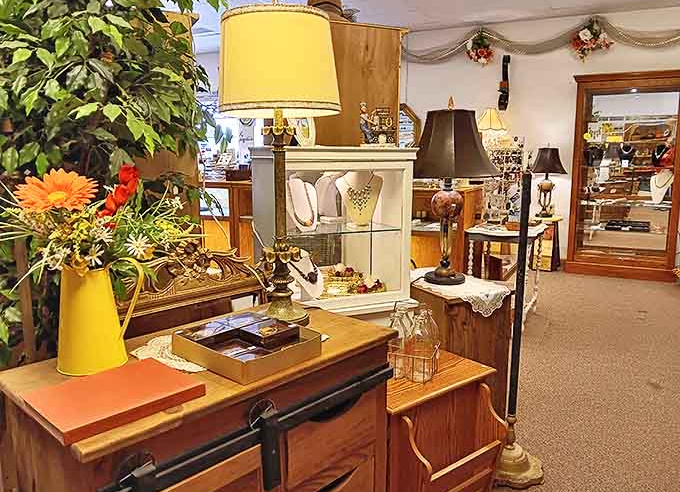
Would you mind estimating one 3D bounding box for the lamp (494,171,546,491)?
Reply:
[{"bbox_3d":[0.734,0.333,2.064,0.285,1.262,0.285,0,10,0],"label":"lamp"}]

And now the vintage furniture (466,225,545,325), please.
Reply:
[{"bbox_3d":[1.450,0.220,4.432,0.580,0.680,0.600,5,11,28],"label":"vintage furniture"}]

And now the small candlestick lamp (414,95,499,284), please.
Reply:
[{"bbox_3d":[0.465,-0.228,2.183,0.420,0.767,0.420,0,10,0],"label":"small candlestick lamp"}]

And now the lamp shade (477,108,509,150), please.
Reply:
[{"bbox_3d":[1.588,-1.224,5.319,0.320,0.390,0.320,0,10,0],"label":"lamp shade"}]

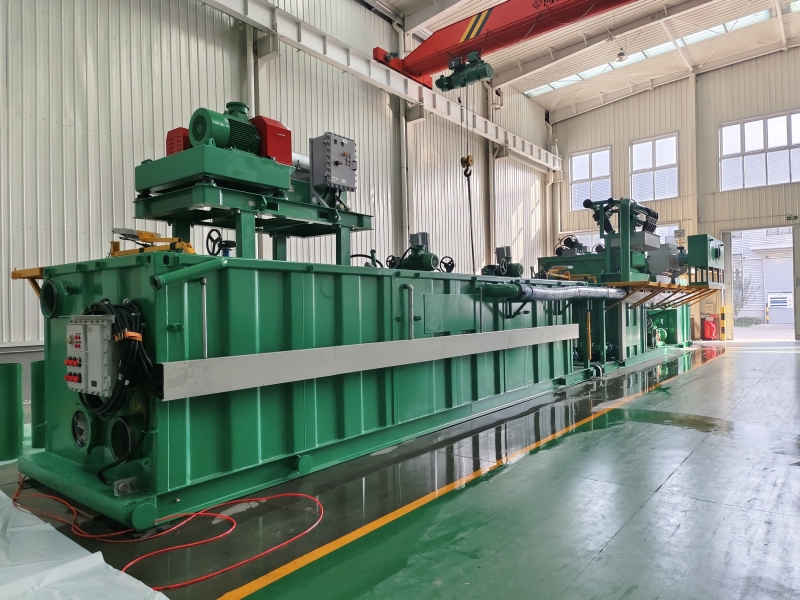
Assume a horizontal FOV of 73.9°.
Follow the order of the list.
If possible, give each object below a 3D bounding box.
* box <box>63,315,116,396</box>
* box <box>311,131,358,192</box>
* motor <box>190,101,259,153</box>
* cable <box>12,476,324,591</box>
[{"bbox_3d":[-2.409,0.437,4.297,0.774,0.613,0.277,-2,-1,39],"label":"box"},{"bbox_3d":[-0.815,-1.692,6.645,0.383,0.636,0.424,-2,-1,39],"label":"box"},{"bbox_3d":[-1.767,-1.736,5.450,0.407,0.559,0.627,-2,-1,39],"label":"motor"},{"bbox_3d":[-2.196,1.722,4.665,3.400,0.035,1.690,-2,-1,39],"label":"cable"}]

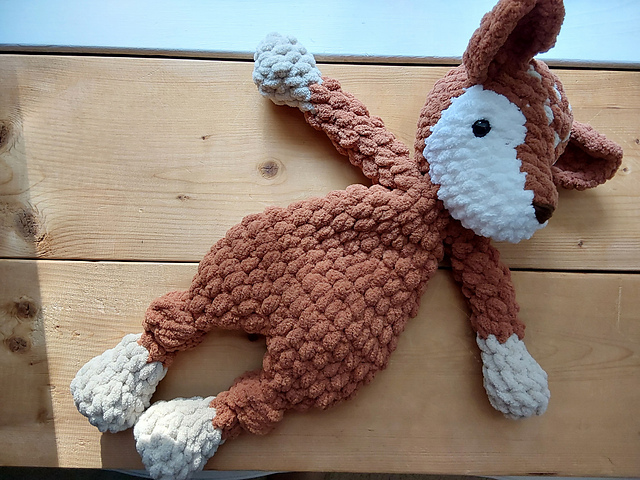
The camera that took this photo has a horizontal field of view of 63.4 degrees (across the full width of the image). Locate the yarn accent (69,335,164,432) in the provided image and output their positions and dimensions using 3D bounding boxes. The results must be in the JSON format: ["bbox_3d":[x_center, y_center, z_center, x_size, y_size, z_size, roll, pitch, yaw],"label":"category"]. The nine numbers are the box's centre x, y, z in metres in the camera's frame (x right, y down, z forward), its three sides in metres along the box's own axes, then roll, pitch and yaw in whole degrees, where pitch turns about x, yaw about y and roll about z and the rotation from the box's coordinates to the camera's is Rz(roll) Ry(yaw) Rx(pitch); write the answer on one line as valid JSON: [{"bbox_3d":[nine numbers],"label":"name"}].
[{"bbox_3d":[-0.171,0.126,0.453,0.083,0.056,0.064,-44,90,-1],"label":"yarn accent"}]

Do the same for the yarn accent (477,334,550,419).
[{"bbox_3d":[0.171,0.118,0.457,0.053,0.047,0.079,-16,89,-1],"label":"yarn accent"}]

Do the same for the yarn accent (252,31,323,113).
[{"bbox_3d":[-0.025,-0.141,0.443,0.070,0.055,0.056,40,89,0],"label":"yarn accent"}]

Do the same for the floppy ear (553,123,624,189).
[{"bbox_3d":[0.220,-0.071,0.433,0.063,0.040,0.052,12,115,-7],"label":"floppy ear"}]

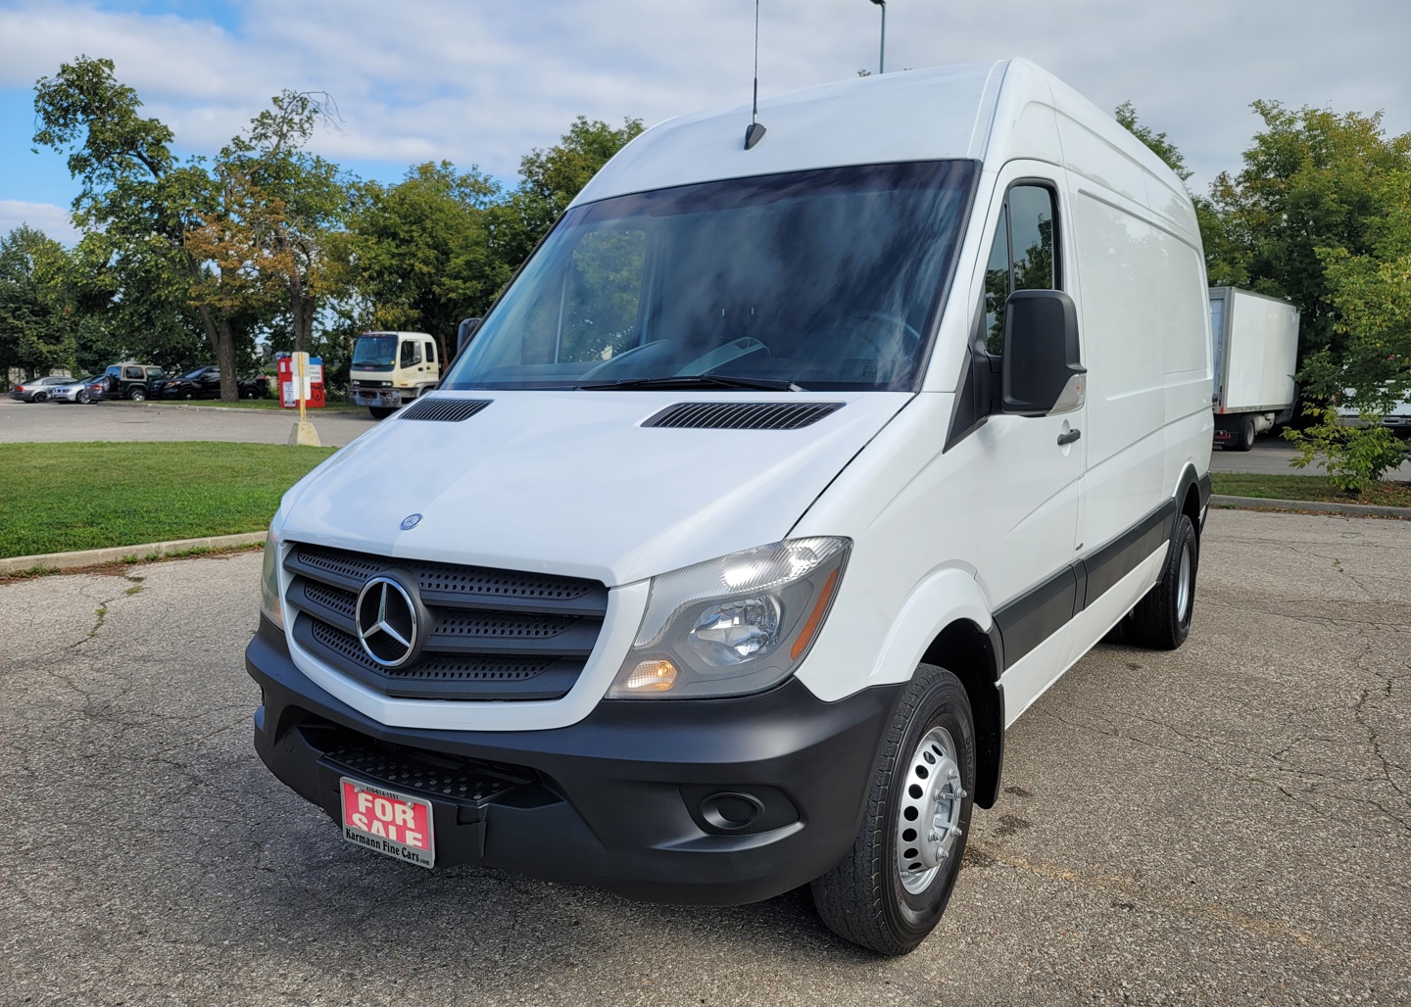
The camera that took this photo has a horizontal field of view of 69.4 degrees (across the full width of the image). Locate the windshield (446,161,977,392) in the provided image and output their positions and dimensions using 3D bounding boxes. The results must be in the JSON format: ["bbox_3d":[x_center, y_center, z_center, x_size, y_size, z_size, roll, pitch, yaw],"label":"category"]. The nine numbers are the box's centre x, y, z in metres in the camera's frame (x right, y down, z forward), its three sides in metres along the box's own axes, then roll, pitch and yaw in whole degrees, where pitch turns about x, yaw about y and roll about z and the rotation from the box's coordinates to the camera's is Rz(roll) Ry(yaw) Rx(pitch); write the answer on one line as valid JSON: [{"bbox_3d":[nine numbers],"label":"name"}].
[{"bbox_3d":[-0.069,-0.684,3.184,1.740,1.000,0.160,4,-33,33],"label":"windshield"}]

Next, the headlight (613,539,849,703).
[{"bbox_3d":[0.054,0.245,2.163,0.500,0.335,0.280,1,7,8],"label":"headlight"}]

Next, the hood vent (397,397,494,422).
[{"bbox_3d":[-0.793,-0.278,3.085,0.145,0.035,0.470,-33,26,-35],"label":"hood vent"}]

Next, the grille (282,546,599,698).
[{"bbox_3d":[-0.683,0.280,2.359,1.090,0.335,0.160,4,4,33],"label":"grille"}]

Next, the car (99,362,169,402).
[{"bbox_3d":[-26.480,-5.720,48.850,1.690,1.800,3.900,4,8,33],"label":"car"}]

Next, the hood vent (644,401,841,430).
[{"bbox_3d":[0.095,-0.219,2.587,0.487,0.030,0.152,2,32,19],"label":"hood vent"}]

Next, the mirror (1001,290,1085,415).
[{"bbox_3d":[0.916,-0.408,2.766,0.220,0.345,0.165,4,8,33],"label":"mirror"}]

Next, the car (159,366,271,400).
[{"bbox_3d":[-23.370,-5.610,48.400,2.000,1.770,5.000,6,10,42],"label":"car"}]

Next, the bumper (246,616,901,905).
[{"bbox_3d":[-0.541,0.593,2.738,1.950,0.540,0.830,5,9,34],"label":"bumper"}]

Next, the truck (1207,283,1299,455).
[{"bbox_3d":[13.047,-3.329,25.863,2.480,3.580,9.300,6,10,39],"label":"truck"}]

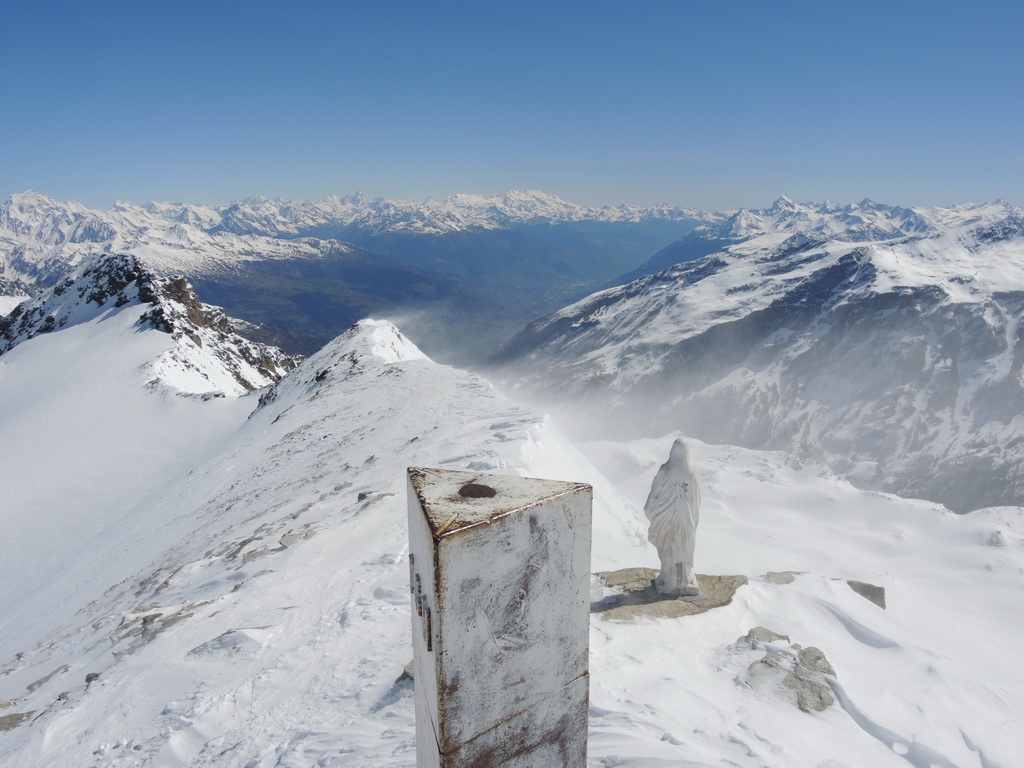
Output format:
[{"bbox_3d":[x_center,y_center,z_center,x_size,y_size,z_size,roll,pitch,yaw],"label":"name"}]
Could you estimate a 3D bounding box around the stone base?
[{"bbox_3d":[0.890,1.212,4.652,0.970,0.120,0.600,-1,12,-5],"label":"stone base"}]

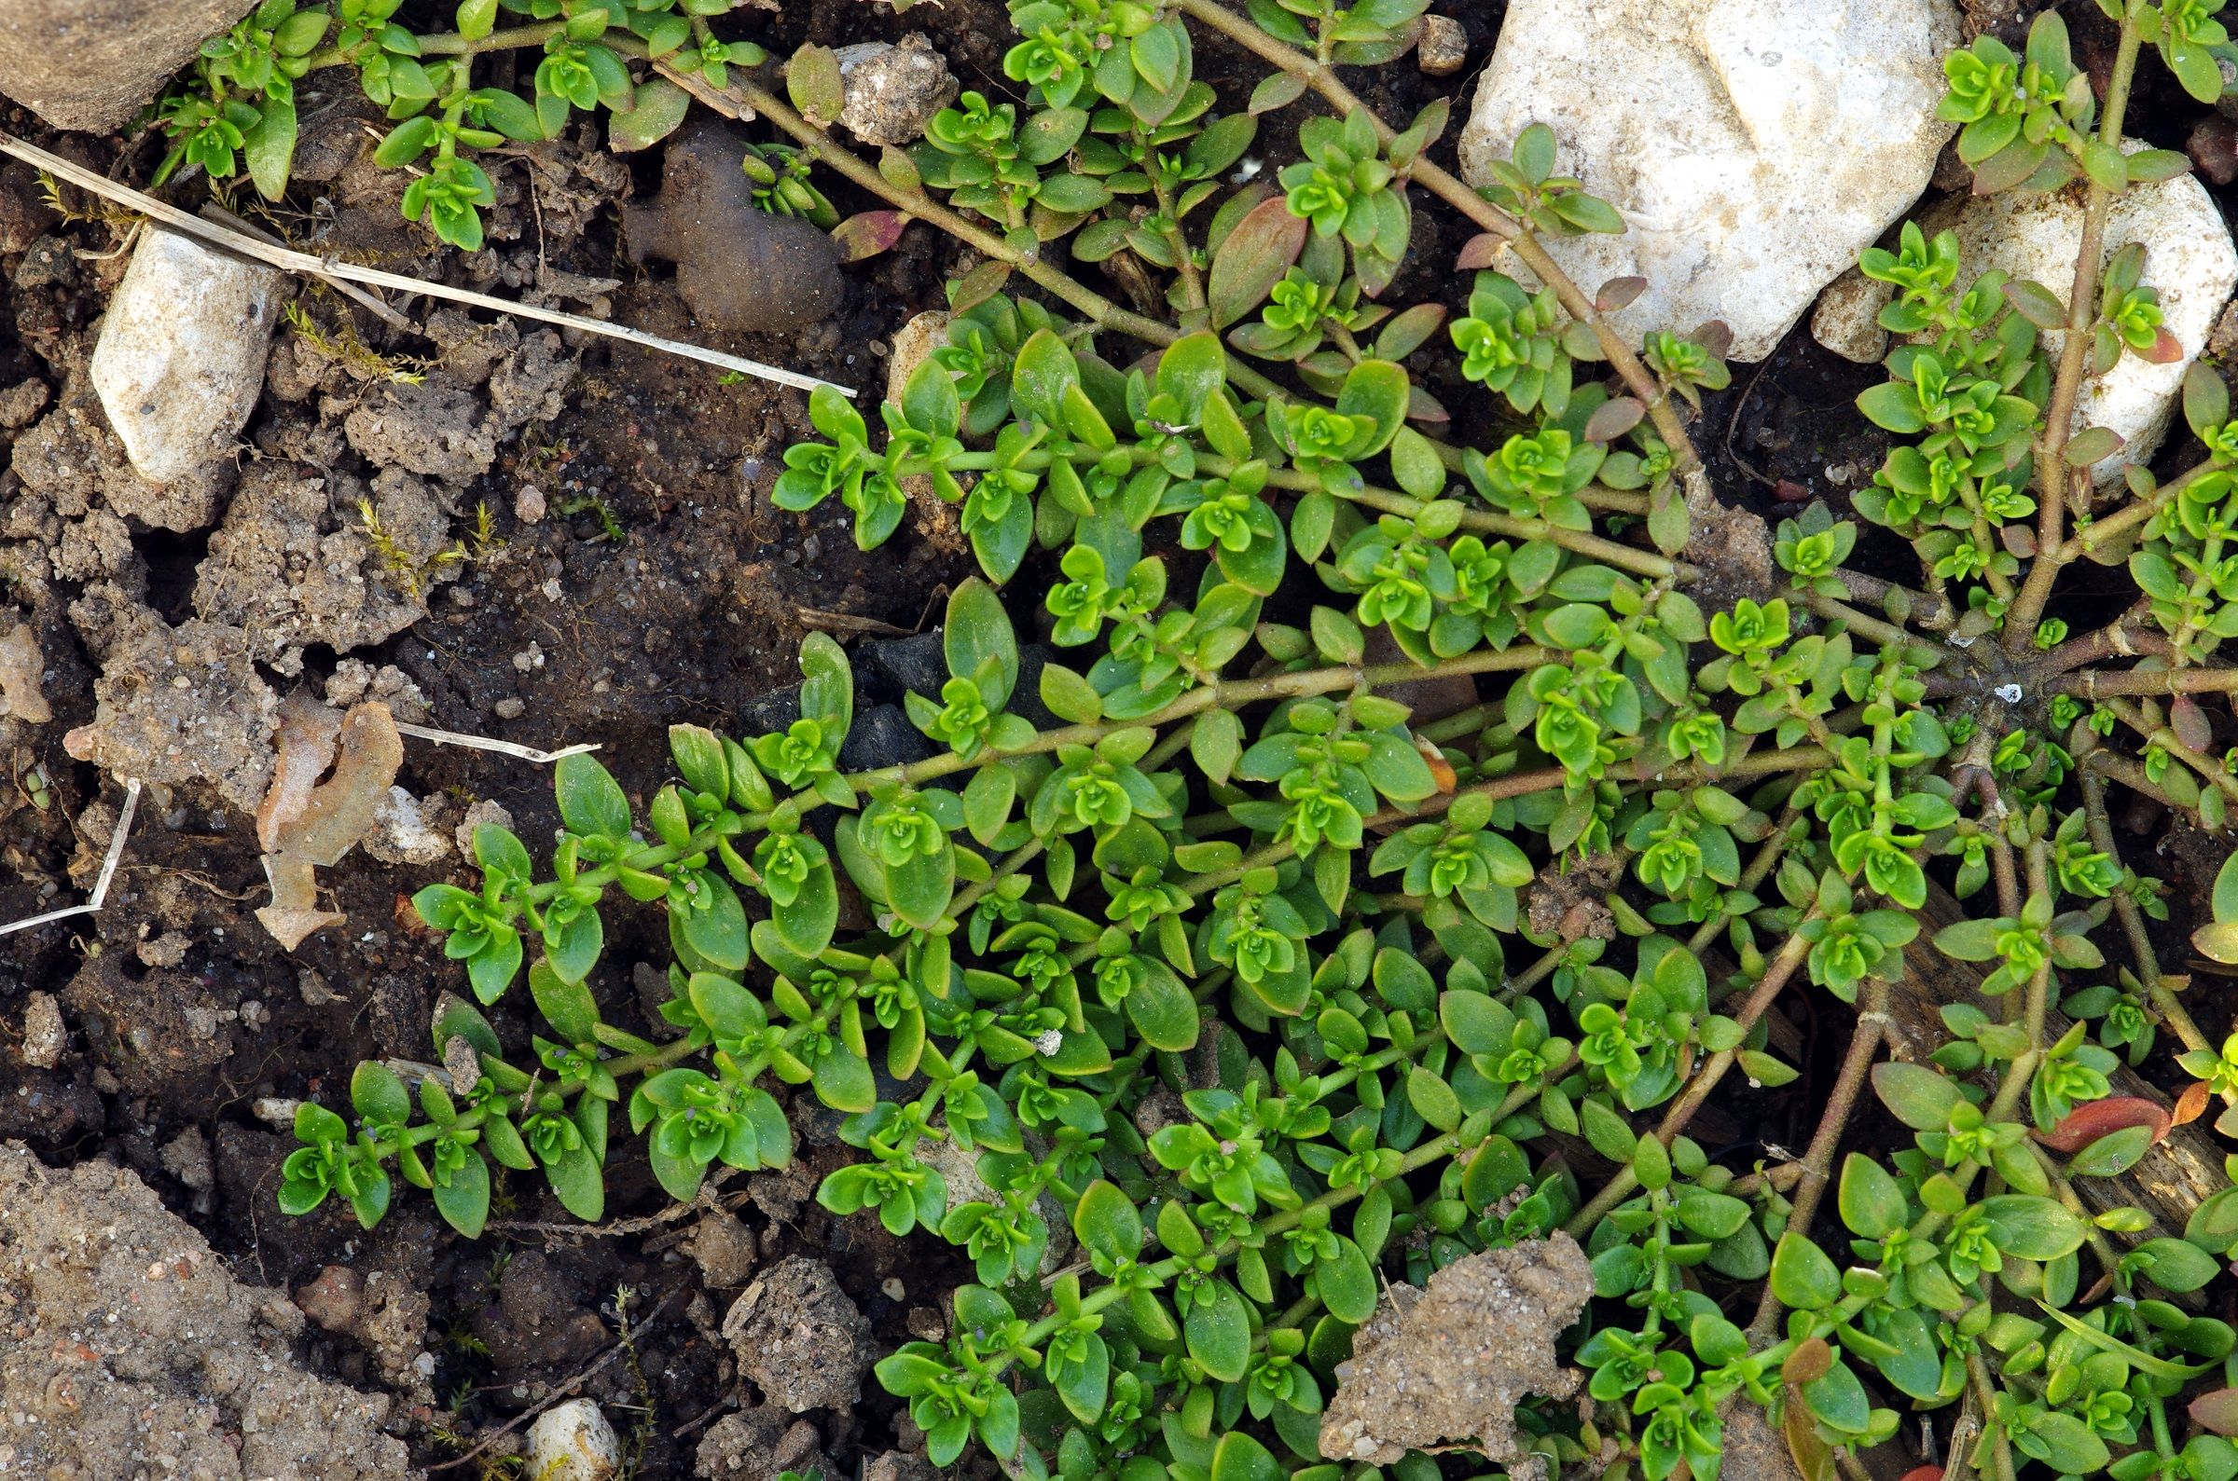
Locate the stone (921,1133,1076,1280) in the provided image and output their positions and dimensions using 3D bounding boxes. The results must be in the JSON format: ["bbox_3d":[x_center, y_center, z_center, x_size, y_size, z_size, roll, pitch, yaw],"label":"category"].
[{"bbox_3d":[-0.009,0.033,0.690,0.012,0.009,0.011,0,80,0],"label":"stone"}]

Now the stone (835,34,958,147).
[{"bbox_3d":[-0.016,-0.047,0.704,0.009,0.007,0.008,0,80,0],"label":"stone"}]

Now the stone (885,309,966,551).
[{"bbox_3d":[-0.013,-0.022,0.700,0.008,0.009,0.017,0,80,0],"label":"stone"}]

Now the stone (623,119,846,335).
[{"bbox_3d":[-0.028,-0.036,0.702,0.012,0.011,0.017,-42,83,-7],"label":"stone"}]

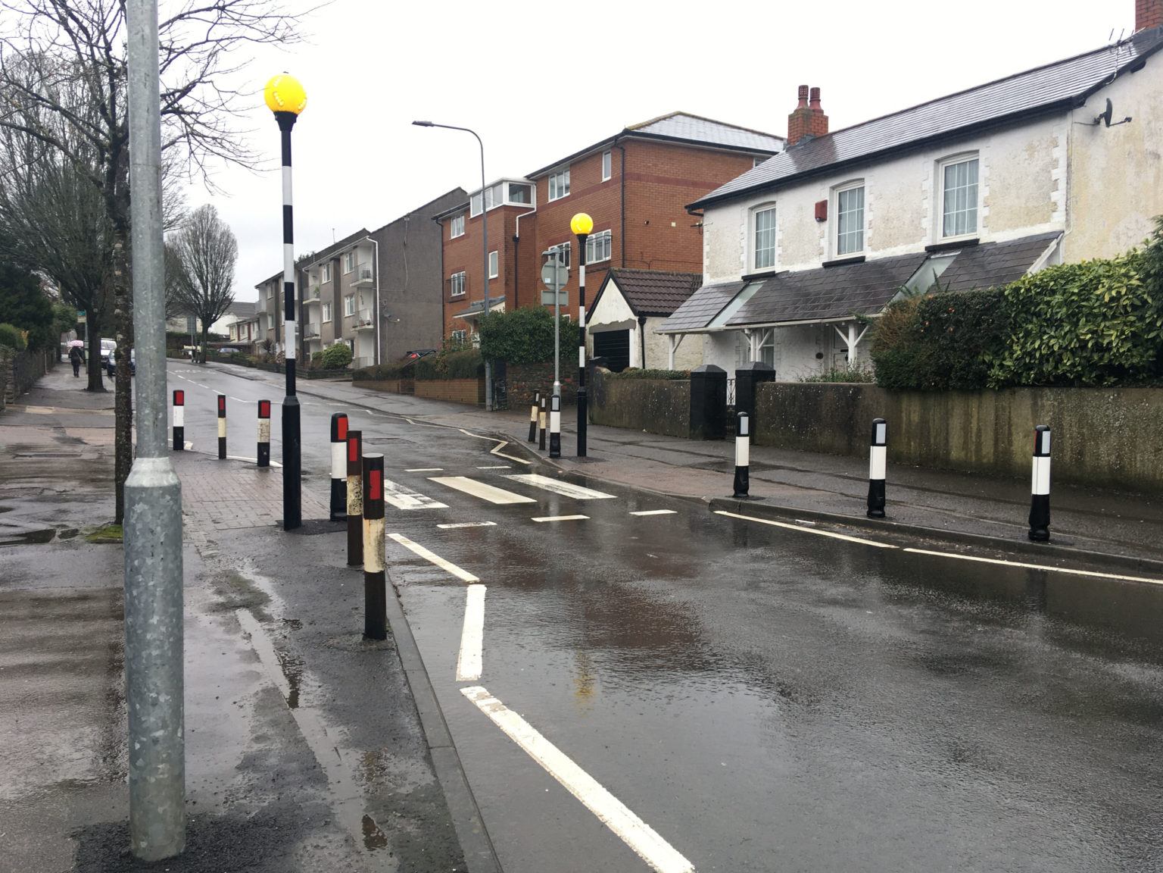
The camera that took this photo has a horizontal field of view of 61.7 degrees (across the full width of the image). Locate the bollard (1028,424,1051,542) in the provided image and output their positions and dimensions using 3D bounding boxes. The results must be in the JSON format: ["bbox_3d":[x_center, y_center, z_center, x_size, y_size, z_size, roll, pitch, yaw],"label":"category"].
[{"bbox_3d":[3.791,0.380,8.024,0.160,0.940,0.160,-2,4,-27],"label":"bollard"}]

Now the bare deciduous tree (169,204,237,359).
[{"bbox_3d":[-28.252,-11.471,73.000,4.900,11.800,4.900,-2,4,-27],"label":"bare deciduous tree"}]

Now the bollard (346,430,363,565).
[{"bbox_3d":[-1.660,0.449,7.144,0.112,0.980,0.112,-1,5,-24],"label":"bollard"}]

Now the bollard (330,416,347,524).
[{"bbox_3d":[-2.239,0.282,9.016,0.163,0.985,0.163,0,5,-24],"label":"bollard"}]

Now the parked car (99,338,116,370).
[{"bbox_3d":[-31.149,-5.389,63.500,1.870,1.930,4.600,-2,4,-27],"label":"parked car"}]

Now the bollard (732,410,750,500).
[{"bbox_3d":[1.780,0.199,10.810,0.160,0.940,0.160,-1,4,-20],"label":"bollard"}]

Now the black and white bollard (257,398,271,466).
[{"bbox_3d":[-4.603,-0.044,14.139,0.172,0.955,0.172,0,5,-24],"label":"black and white bollard"}]

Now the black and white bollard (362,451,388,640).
[{"bbox_3d":[-0.992,0.529,4.676,0.101,0.879,0.101,-1,3,-19],"label":"black and white bollard"}]

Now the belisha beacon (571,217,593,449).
[{"bbox_3d":[0.013,-1.657,15.940,0.355,3.930,0.355,0,4,0],"label":"belisha beacon"}]

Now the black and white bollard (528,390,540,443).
[{"bbox_3d":[-0.902,-0.390,18.653,0.112,0.980,0.112,4,5,-24],"label":"black and white bollard"}]

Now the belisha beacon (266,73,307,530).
[{"bbox_3d":[-2.563,-1.150,8.540,0.360,3.950,0.360,-1,5,-24],"label":"belisha beacon"}]

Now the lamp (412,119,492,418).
[{"bbox_3d":[-3.715,-4.823,28.072,2.270,8.150,0.300,-2,5,-24],"label":"lamp"}]

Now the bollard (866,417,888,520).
[{"bbox_3d":[2.833,0.298,9.316,0.160,0.940,0.160,-2,4,-23],"label":"bollard"}]

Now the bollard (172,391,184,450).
[{"bbox_3d":[-6.456,-0.265,15.560,0.160,0.940,0.160,-3,5,-37],"label":"bollard"}]

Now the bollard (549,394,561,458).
[{"bbox_3d":[-0.401,-0.158,14.798,0.160,0.940,0.160,-1,4,-14],"label":"bollard"}]

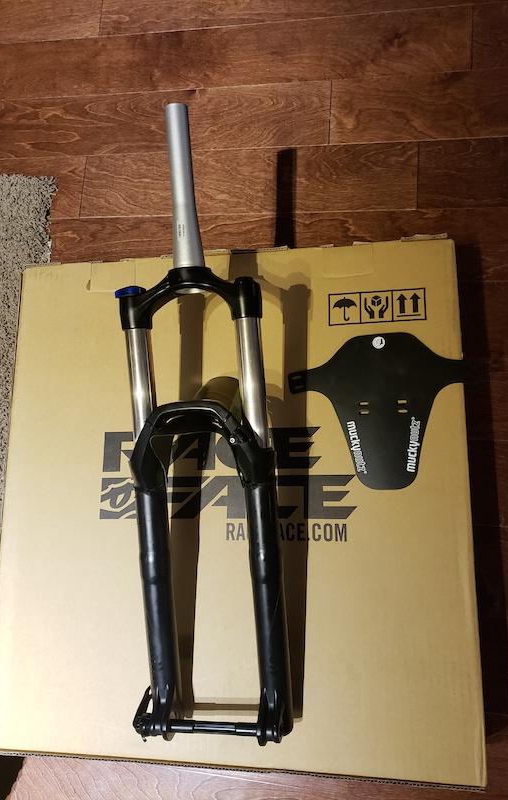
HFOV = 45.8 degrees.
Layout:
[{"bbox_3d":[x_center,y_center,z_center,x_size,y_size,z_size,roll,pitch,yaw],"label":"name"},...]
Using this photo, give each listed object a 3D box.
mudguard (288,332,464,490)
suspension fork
[{"bbox_3d":[0.176,0.014,0.815,0.254,0.006,0.215,-3,79,9],"label":"mudguard"},{"bbox_3d":[-0.077,0.023,0.746,0.196,0.094,0.792,-4,91,10],"label":"suspension fork"}]

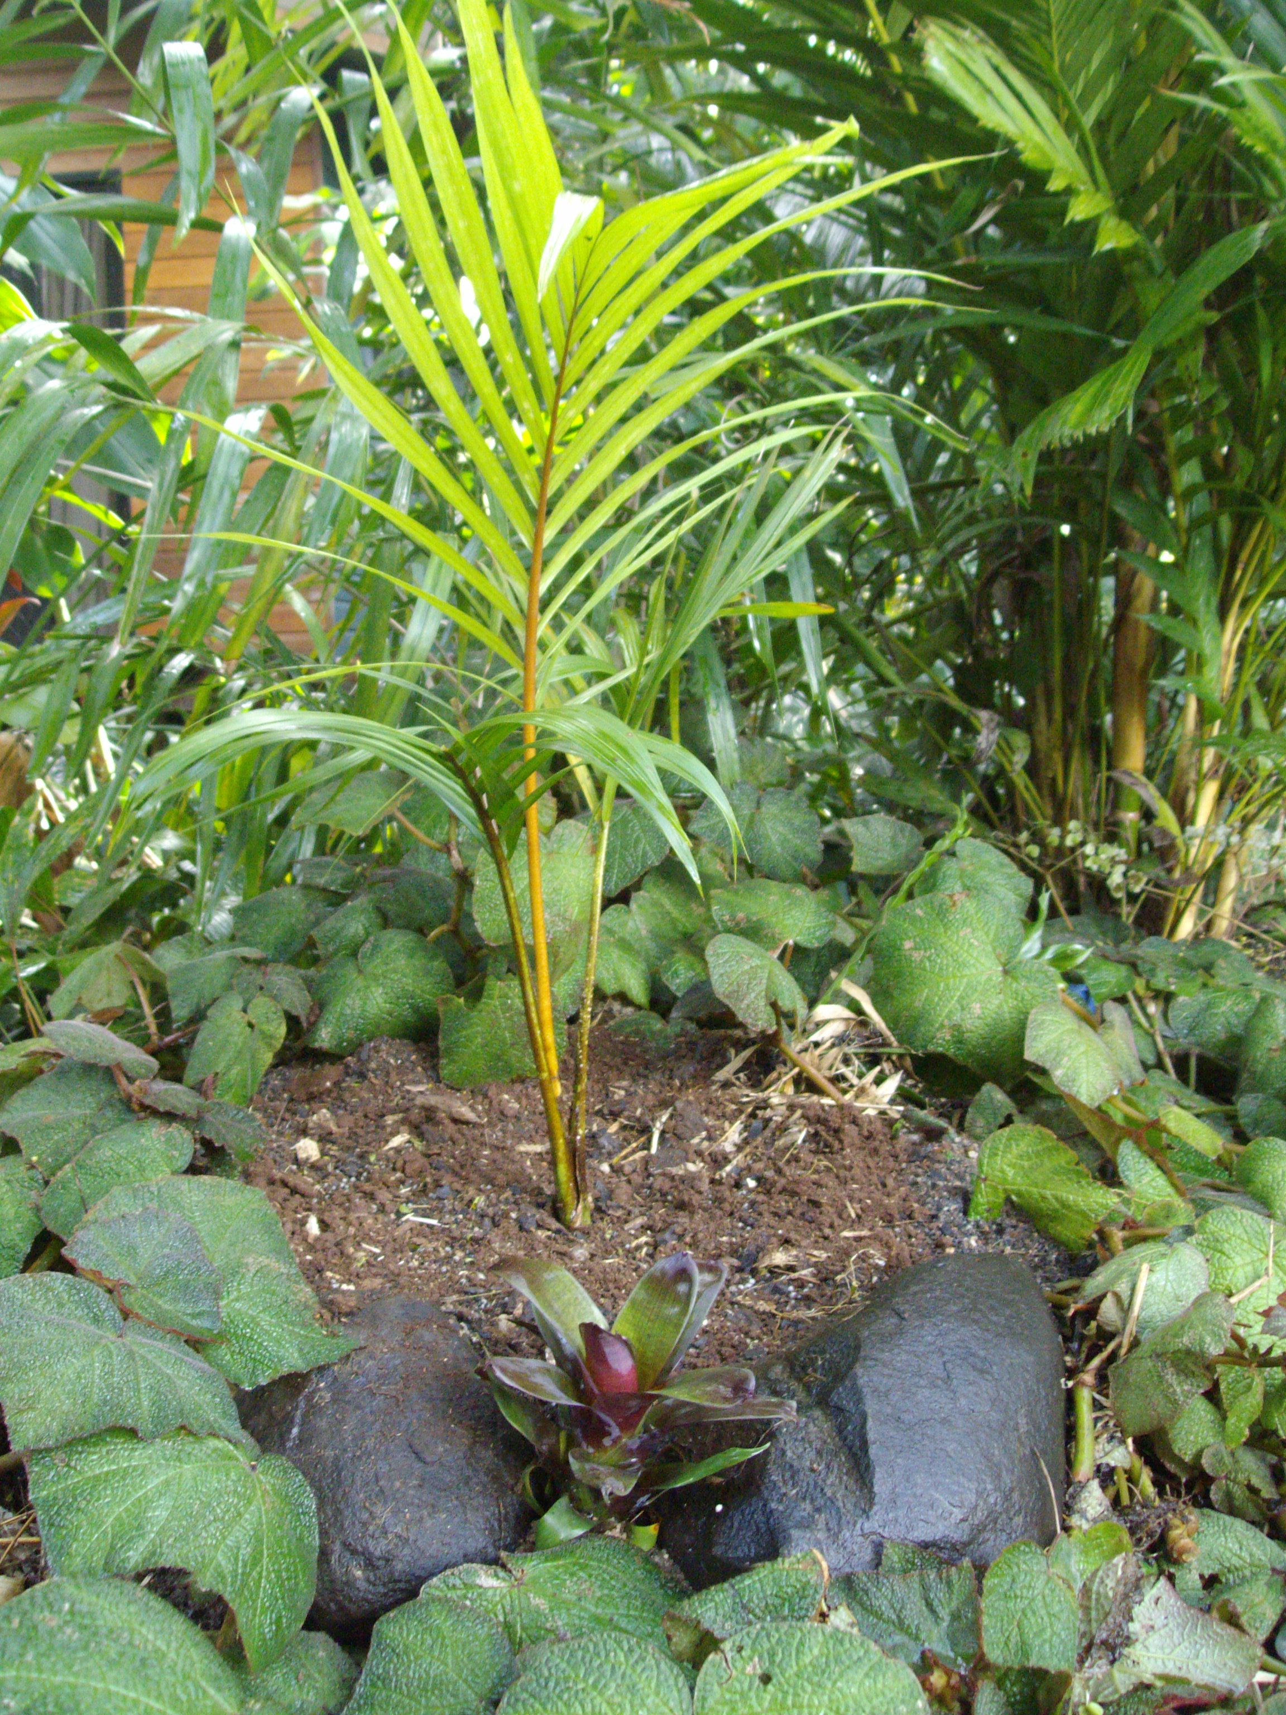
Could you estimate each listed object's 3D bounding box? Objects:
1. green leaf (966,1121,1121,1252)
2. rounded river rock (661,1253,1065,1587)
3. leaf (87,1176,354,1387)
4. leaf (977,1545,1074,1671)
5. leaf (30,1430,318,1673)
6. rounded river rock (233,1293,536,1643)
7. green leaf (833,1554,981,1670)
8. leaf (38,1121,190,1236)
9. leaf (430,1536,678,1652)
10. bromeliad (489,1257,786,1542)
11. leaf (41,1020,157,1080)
[{"bbox_3d":[0.373,0.318,1.676,0.141,0.040,0.114,30,64,25],"label":"green leaf"},{"bbox_3d":[0.170,0.438,1.410,0.304,0.219,0.276,0,16,0],"label":"rounded river rock"},{"bbox_3d":[-0.325,0.334,1.407,0.227,0.045,0.153,27,40,9],"label":"leaf"},{"bbox_3d":[0.257,0.500,1.185,0.069,0.086,0.025,17,-22,7],"label":"leaf"},{"bbox_3d":[-0.310,0.462,1.209,0.162,0.060,0.206,-27,62,-23],"label":"leaf"},{"bbox_3d":[-0.197,0.456,1.360,0.213,0.199,0.275,0,16,0],"label":"rounded river rock"},{"bbox_3d":[0.185,0.506,1.210,0.102,0.030,0.088,38,63,23],"label":"green leaf"},{"bbox_3d":[-0.464,0.286,1.579,0.141,0.030,0.087,-34,53,-30],"label":"leaf"},{"bbox_3d":[-0.059,0.489,1.177,0.164,0.035,0.088,5,38,6],"label":"leaf"},{"bbox_3d":[-0.004,0.408,1.360,0.230,0.192,0.221,0,16,0],"label":"bromeliad"},{"bbox_3d":[-0.530,0.192,1.745,0.161,0.025,0.062,19,33,32],"label":"leaf"}]

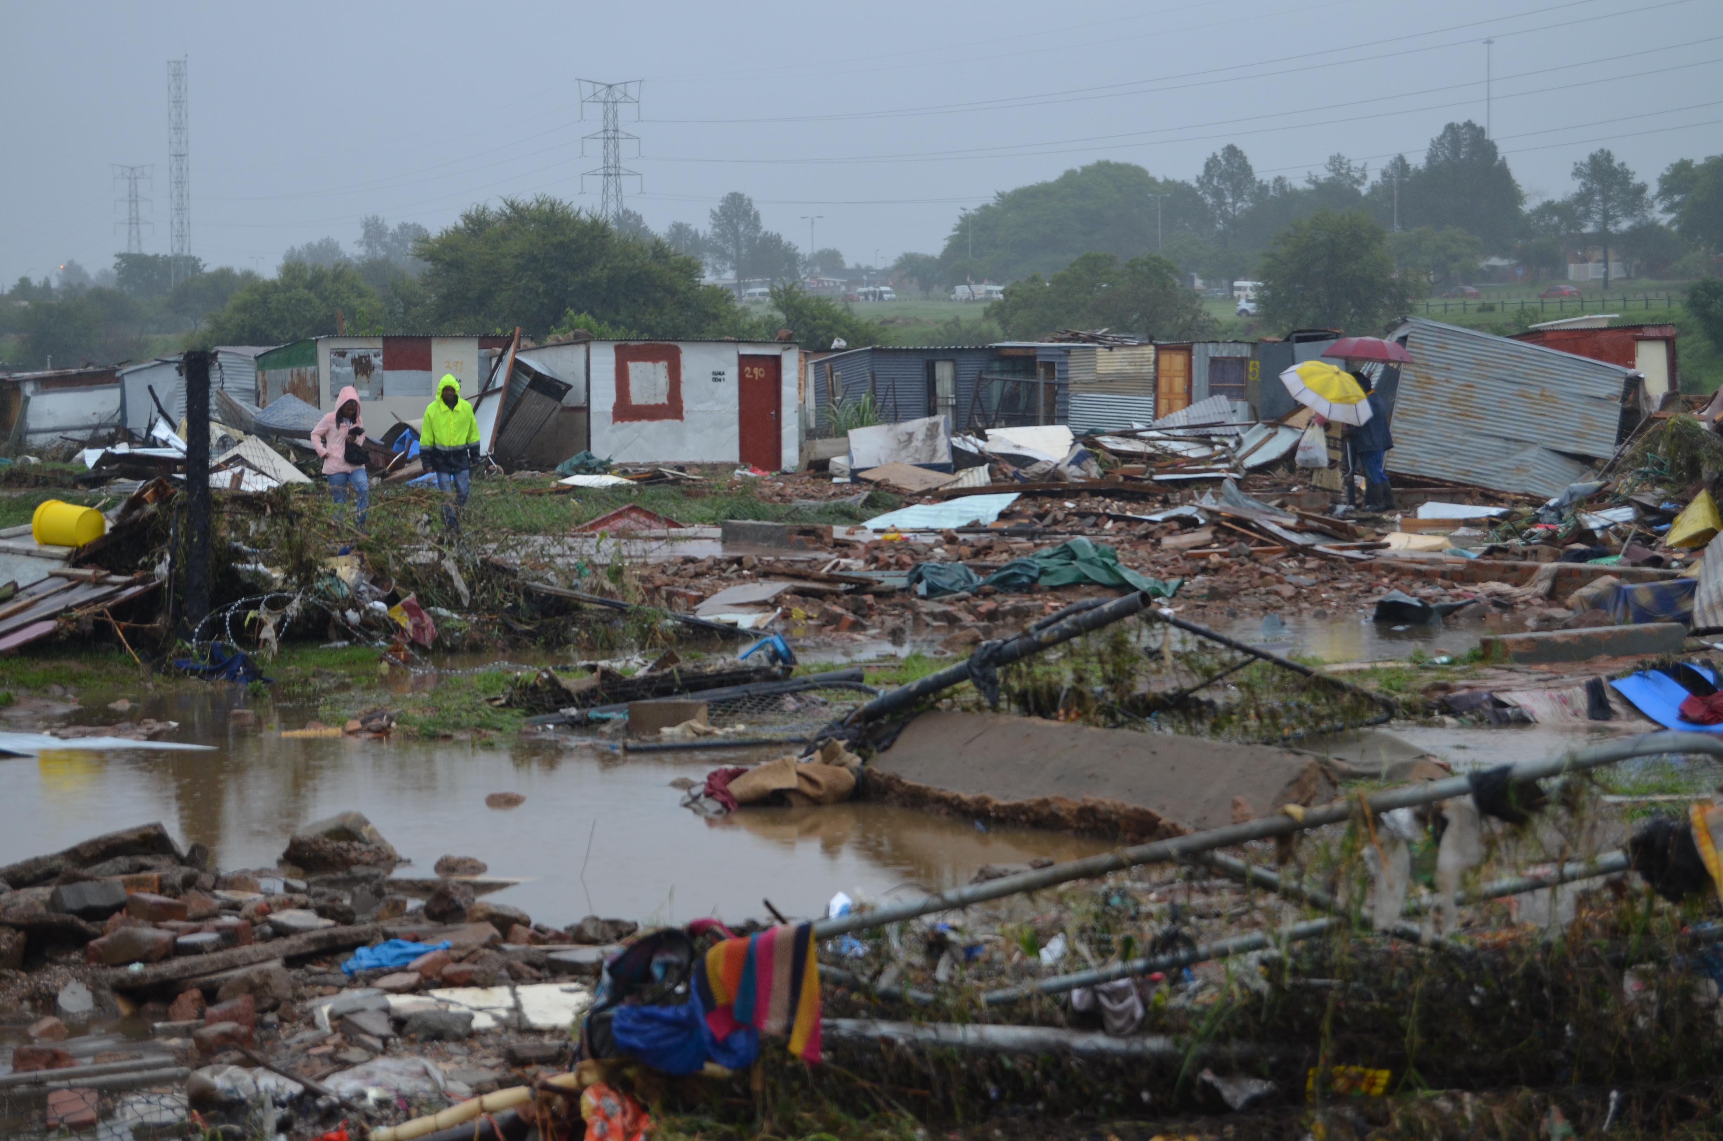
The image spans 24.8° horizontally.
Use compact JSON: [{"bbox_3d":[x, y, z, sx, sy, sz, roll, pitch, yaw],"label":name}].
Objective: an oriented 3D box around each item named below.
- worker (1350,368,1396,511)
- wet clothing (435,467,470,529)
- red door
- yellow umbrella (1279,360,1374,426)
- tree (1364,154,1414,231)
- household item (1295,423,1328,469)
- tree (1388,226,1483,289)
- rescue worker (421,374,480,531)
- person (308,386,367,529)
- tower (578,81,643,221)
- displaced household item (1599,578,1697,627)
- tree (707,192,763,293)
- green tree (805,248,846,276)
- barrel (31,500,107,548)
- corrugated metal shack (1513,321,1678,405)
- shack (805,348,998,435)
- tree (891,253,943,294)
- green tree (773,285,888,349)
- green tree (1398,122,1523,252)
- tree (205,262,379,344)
[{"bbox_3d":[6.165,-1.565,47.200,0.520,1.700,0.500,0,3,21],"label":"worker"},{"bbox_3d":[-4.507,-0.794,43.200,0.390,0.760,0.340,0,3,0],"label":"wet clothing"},{"bbox_3d":[-1.771,-2.750,68.700,0.820,2.030,0.060,-2,3,-24],"label":"red door"},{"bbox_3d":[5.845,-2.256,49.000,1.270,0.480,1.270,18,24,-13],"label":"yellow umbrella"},{"bbox_3d":[67.373,-45.776,500.000,6.359,14.772,6.041,0,3,0],"label":"tree"},{"bbox_3d":[5.565,-1.538,48.400,0.430,0.560,0.250,0,3,0],"label":"household item"},{"bbox_3d":[59.375,-32.140,405.000,9.600,6.900,9.000,0,3,8],"label":"tree"},{"bbox_3d":[-4.568,-1.300,43.500,0.650,1.760,0.420,0,3,-6],"label":"rescue worker"},{"bbox_3d":[-5.762,-1.232,43.200,0.620,1.650,0.420,-1,3,-14],"label":"person"},{"bbox_3d":[-25.322,-37.113,395.000,7.200,25.000,4.600,-2,3,-21],"label":"tower"},{"bbox_3d":[5.184,0.217,25.800,0.620,0.360,0.350,-2,3,-27],"label":"displaced household item"},{"bbox_3d":[-20.248,-52.376,630.000,9.095,17.098,8.641,0,3,0],"label":"tree"},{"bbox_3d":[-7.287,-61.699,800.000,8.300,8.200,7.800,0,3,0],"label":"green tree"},{"bbox_3d":[-5.705,-0.339,28.200,0.410,0.330,0.330,7,7,36],"label":"barrel"},{"bbox_3d":[15.449,-4.091,85.020,2.950,2.350,3.200,-1,3,-18],"label":"corrugated metal shack"},{"bbox_3d":[0.948,-4.157,89.851,3.100,1.980,3.400,-2,4,-25],"label":"shack"},{"bbox_3d":[8.456,-45.141,600.000,7.600,7.200,7.000,0,3,0],"label":"tree"},{"bbox_3d":[-1.210,-7.988,138.000,4.000,4.300,3.800,-1,3,0],"label":"green tree"},{"bbox_3d":[72.199,-44.510,472.000,15.000,19.000,14.000,0,3,9],"label":"green tree"},{"bbox_3d":[-21.887,-9.147,150.000,6.700,5.600,6.000,-1,3,-8],"label":"tree"}]

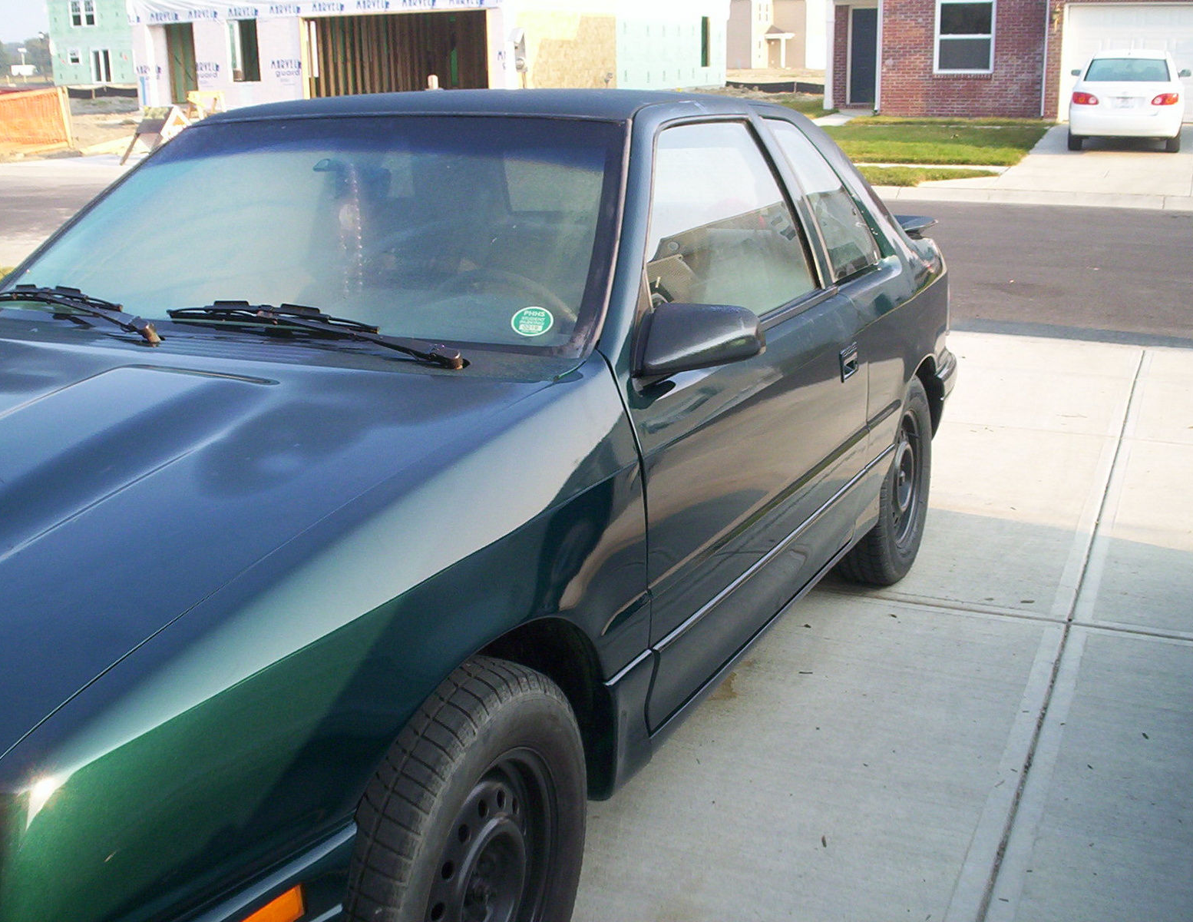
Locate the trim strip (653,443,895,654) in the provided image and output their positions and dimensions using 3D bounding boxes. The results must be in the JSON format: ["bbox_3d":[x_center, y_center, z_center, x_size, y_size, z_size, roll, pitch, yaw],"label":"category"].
[{"bbox_3d":[0.438,0.127,2.831,0.020,0.022,1.660,6,15,24],"label":"trim strip"}]

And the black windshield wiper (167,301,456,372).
[{"bbox_3d":[-0.498,-0.226,2.334,0.720,0.065,0.100,12,18,32],"label":"black windshield wiper"}]

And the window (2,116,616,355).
[{"bbox_3d":[-0.540,-0.474,2.591,1.340,0.090,0.610,6,55,24],"label":"window"}]

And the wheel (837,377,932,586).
[{"bbox_3d":[0.831,0.046,3.969,0.195,0.607,0.607,6,15,24],"label":"wheel"}]

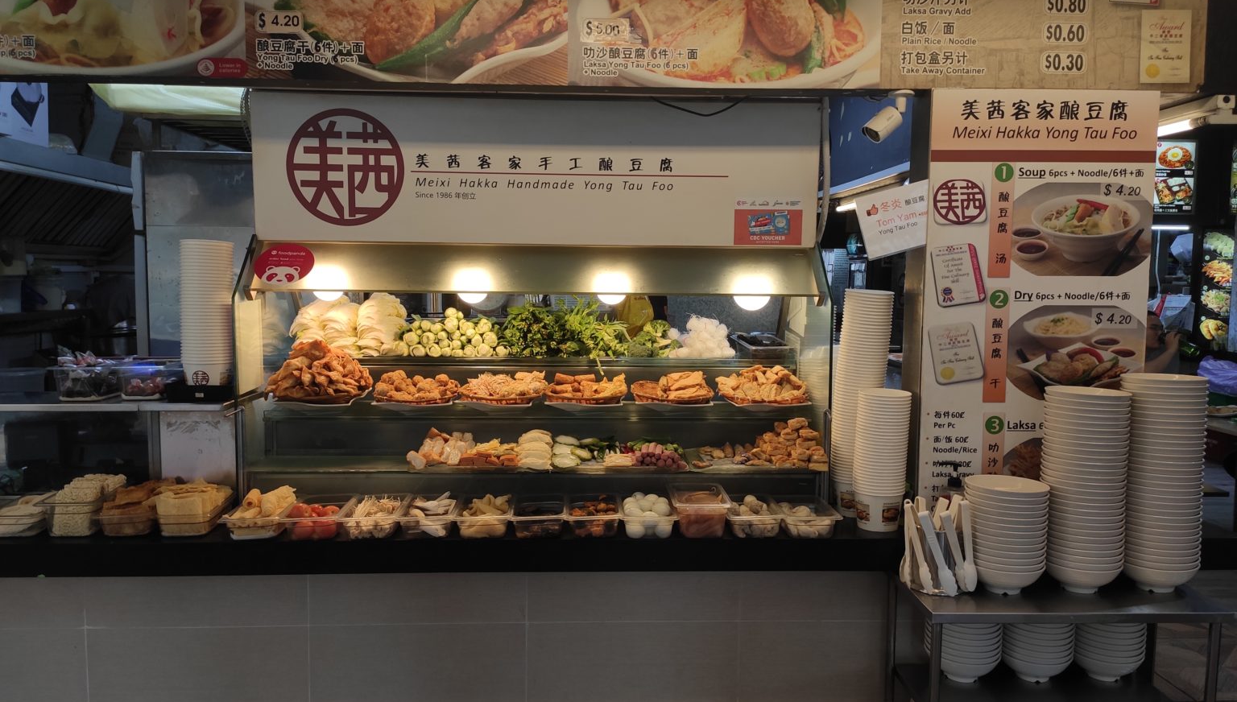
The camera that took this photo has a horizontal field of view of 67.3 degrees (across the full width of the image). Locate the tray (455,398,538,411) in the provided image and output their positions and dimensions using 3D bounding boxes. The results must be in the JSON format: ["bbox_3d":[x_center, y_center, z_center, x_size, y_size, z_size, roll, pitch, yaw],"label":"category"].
[{"bbox_3d":[-0.409,0.177,3.063,0.260,0.040,0.200,0,5,-3],"label":"tray"}]

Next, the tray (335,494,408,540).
[{"bbox_3d":[-0.703,0.486,2.709,0.162,0.066,0.265,0,4,-3],"label":"tray"}]

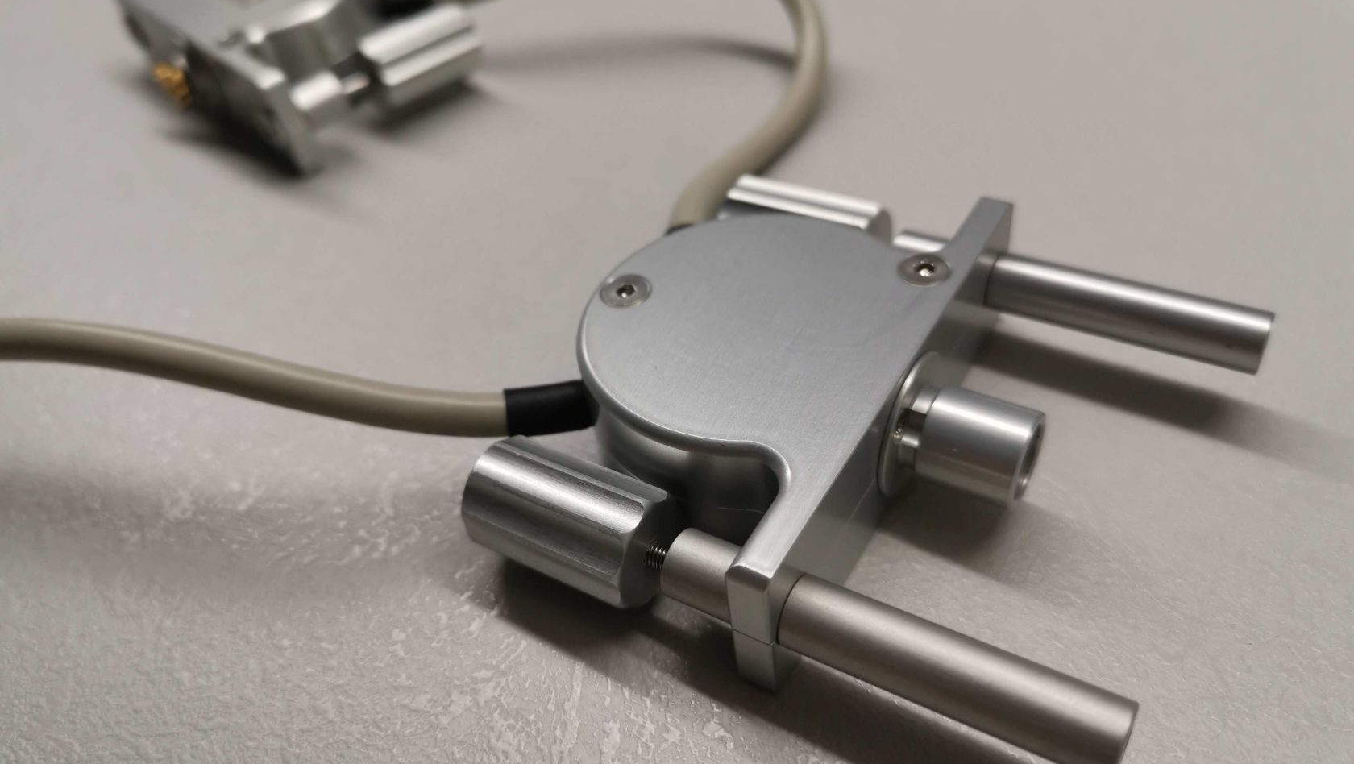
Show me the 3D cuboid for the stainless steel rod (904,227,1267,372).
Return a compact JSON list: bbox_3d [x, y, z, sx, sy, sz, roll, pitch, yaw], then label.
[{"bbox_3d":[0.052,-0.011,0.141,0.048,0.008,0.008,18,47,27],"label":"stainless steel rod"}]

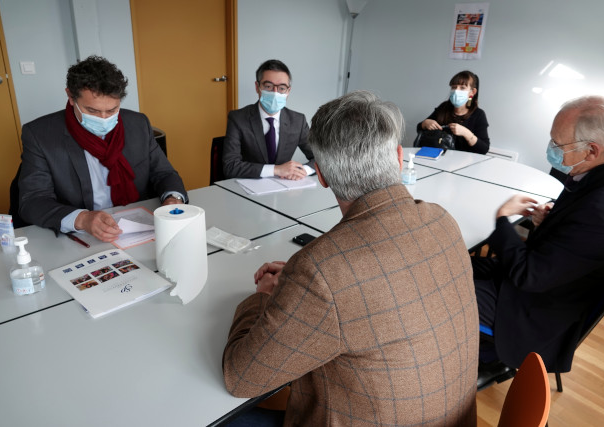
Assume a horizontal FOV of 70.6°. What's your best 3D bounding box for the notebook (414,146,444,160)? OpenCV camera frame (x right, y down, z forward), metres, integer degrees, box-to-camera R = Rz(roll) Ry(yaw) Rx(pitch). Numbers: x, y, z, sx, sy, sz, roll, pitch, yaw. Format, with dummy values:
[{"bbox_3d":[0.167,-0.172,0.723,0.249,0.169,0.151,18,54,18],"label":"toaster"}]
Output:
[{"bbox_3d":[0.860,-0.402,2.875,0.145,0.020,0.265,13,24,22],"label":"notebook"}]

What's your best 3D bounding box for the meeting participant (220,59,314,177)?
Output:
[{"bbox_3d":[-0.143,-0.109,2.268,0.560,1.308,0.680,-5,23,-19],"label":"meeting participant"}]

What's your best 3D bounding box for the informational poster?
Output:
[{"bbox_3d":[1.410,-1.538,3.618,0.010,0.425,0.295,-17,30,-41],"label":"informational poster"}]

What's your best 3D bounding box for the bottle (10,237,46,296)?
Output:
[{"bbox_3d":[-0.736,0.138,1.135,0.078,0.158,0.058,5,22,3],"label":"bottle"}]

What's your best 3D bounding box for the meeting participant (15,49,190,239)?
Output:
[{"bbox_3d":[-0.729,0.076,1.725,0.720,1.313,0.600,23,29,40],"label":"meeting participant"}]

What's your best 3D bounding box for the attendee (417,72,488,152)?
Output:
[{"bbox_3d":[1.086,-0.398,3.209,0.510,1.265,0.660,12,24,21],"label":"attendee"}]

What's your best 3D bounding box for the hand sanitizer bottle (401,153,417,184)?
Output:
[{"bbox_3d":[0.572,-0.239,2.246,0.078,0.160,0.058,-3,23,-15],"label":"hand sanitizer bottle"}]

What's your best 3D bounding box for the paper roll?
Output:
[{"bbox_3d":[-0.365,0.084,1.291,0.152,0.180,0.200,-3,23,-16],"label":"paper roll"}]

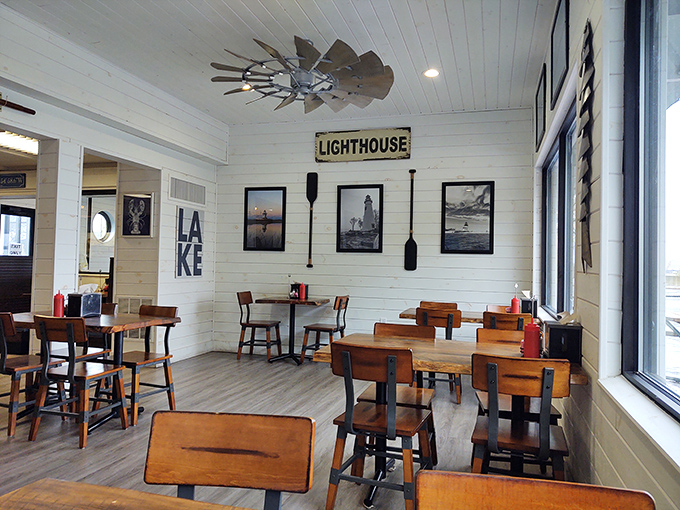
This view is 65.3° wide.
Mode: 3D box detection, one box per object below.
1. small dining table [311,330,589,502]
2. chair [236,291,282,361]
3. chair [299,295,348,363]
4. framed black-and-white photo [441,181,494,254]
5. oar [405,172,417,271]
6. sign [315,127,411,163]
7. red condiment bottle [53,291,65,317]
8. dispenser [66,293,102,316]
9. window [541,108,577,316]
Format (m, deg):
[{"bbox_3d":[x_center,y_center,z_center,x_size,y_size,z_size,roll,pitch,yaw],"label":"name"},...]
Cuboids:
[{"bbox_3d":[0.607,0.914,3.009,1.320,0.752,0.867,1,-1,16],"label":"small dining table"},{"bbox_3d":[-1.028,0.904,6.803,0.475,0.830,0.420,1,-1,14],"label":"chair"},{"bbox_3d":[-0.182,0.915,6.492,0.500,0.820,0.450,1,-1,23],"label":"chair"},{"bbox_3d":[1.506,-0.439,6.280,0.611,0.853,0.030,1,-1,16],"label":"framed black-and-white photo"},{"bbox_3d":[0.869,-0.424,6.439,0.150,1.235,0.035,1,-1,16],"label":"oar"},{"bbox_3d":[0.280,-1.373,6.667,1.218,0.388,0.030,1,-1,16],"label":"sign"},{"bbox_3d":[-2.266,0.402,4.278,0.080,0.219,0.080,1,-1,16],"label":"red condiment bottle"},{"bbox_3d":[-2.024,0.397,4.206,0.137,0.175,0.210,1,-1,16],"label":"dispenser"},{"bbox_3d":[1.640,-0.215,4.060,0.100,1.440,2.840,1,-1,16],"label":"window"}]

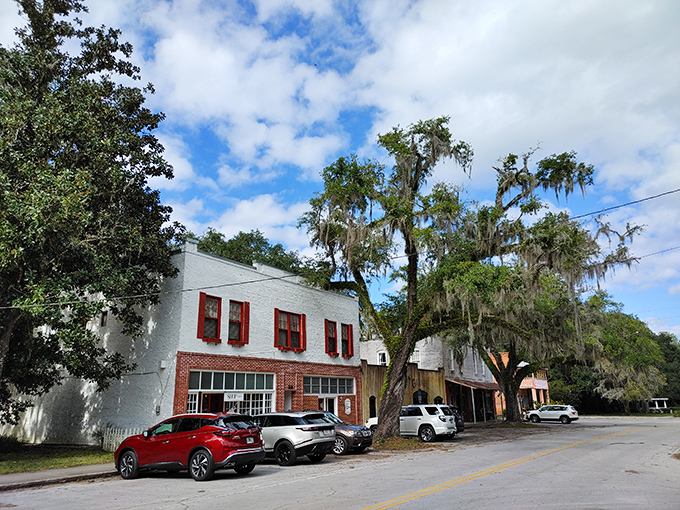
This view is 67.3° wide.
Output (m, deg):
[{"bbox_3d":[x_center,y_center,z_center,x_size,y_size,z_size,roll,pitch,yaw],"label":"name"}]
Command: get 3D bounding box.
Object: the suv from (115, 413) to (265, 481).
[{"bbox_3d":[-4.410,5.580,15.000,4.890,1.690,1.920,-10,-18,28],"label":"suv"}]

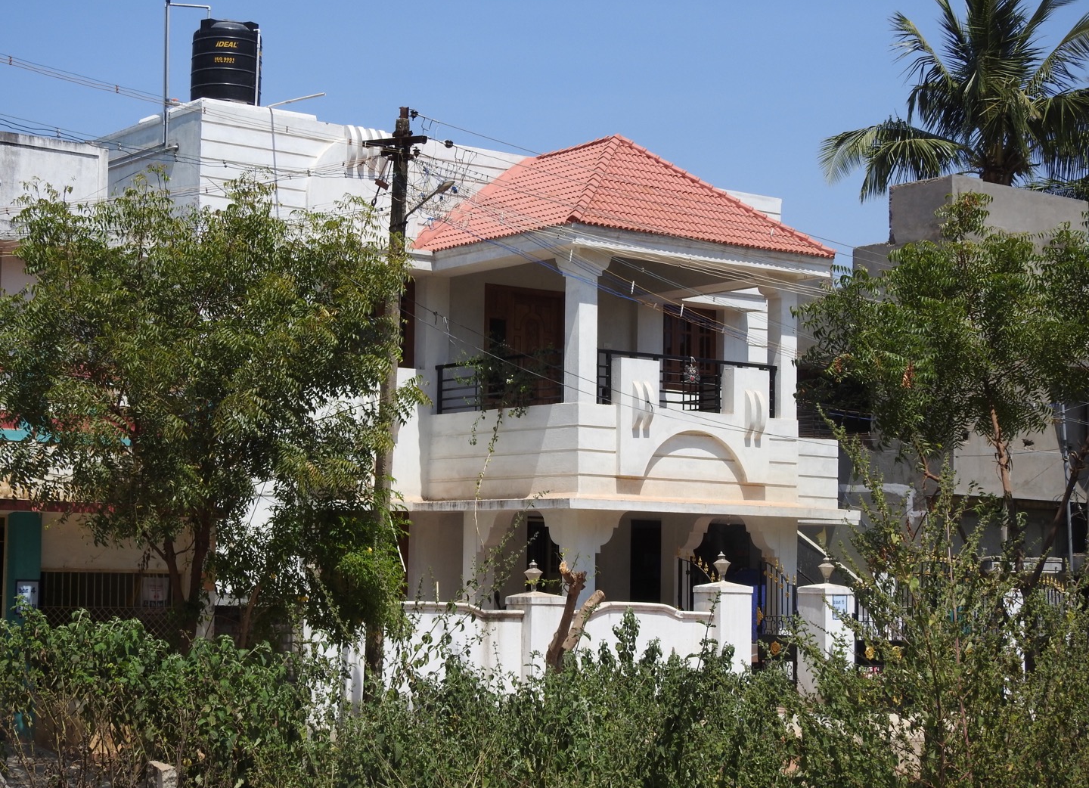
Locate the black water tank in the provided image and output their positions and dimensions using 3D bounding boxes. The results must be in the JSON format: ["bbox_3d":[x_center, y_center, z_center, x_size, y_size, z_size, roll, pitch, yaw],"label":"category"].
[{"bbox_3d":[-4.407,-4.601,30.500,0.980,1.200,0.980,1,-6,0],"label":"black water tank"}]

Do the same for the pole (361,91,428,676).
[{"bbox_3d":[-1.665,0.183,23.334,0.720,6.550,0.300,0,-6,27],"label":"pole"}]

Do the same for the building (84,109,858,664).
[{"bbox_3d":[-1.365,0.388,32.648,10.200,7.590,10.000,5,-7,-36],"label":"building"}]

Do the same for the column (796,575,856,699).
[{"bbox_3d":[3.554,3.184,27.757,0.490,1.580,0.490,5,-7,-36],"label":"column"}]

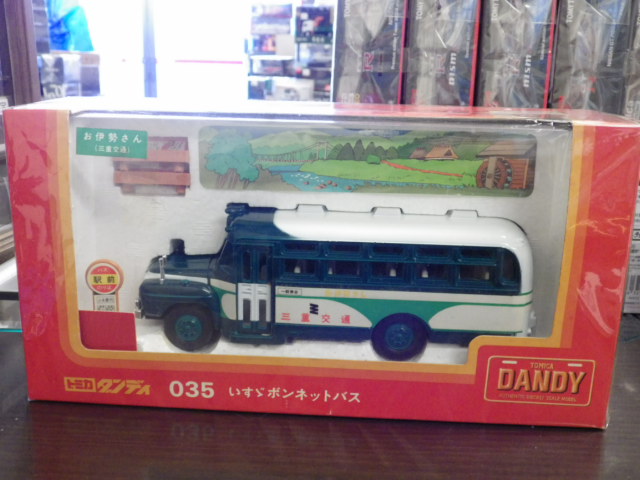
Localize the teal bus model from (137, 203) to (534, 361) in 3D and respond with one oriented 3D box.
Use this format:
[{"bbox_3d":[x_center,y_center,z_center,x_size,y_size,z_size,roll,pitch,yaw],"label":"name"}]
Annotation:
[{"bbox_3d":[0.006,0.014,0.320,0.159,0.059,0.048,2,15,4],"label":"teal bus model"}]

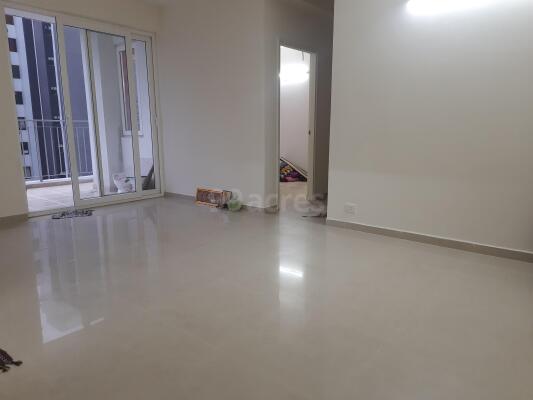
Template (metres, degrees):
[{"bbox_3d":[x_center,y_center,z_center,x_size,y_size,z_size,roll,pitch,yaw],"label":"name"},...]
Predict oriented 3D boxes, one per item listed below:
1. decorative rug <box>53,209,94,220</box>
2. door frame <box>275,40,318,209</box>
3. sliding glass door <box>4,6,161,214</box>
[{"bbox_3d":[-2.432,0.173,4.670,0.470,0.020,0.320,-6,12,-29],"label":"decorative rug"},{"bbox_3d":[0.384,-0.980,5.096,0.133,2.132,0.918,9,13,39],"label":"door frame"},{"bbox_3d":[-2.302,-1.126,5.025,0.122,2.448,1.958,9,13,39],"label":"sliding glass door"}]

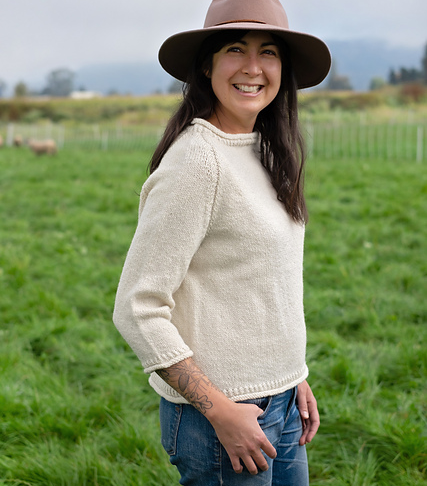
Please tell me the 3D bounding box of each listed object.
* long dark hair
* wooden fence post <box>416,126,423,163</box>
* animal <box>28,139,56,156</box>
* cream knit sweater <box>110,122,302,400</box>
[{"bbox_3d":[0.031,-0.238,1.830,0.290,0.390,0.250,-2,9,-14],"label":"long dark hair"},{"bbox_3d":[4.918,-2.328,22.500,0.110,0.950,0.110,0,9,0],"label":"wooden fence post"},{"bbox_3d":[-4.809,-2.657,26.500,0.850,0.520,0.360,-1,9,-8],"label":"animal"},{"bbox_3d":[0.026,0.019,1.870,0.320,0.540,0.460,6,11,35],"label":"cream knit sweater"}]

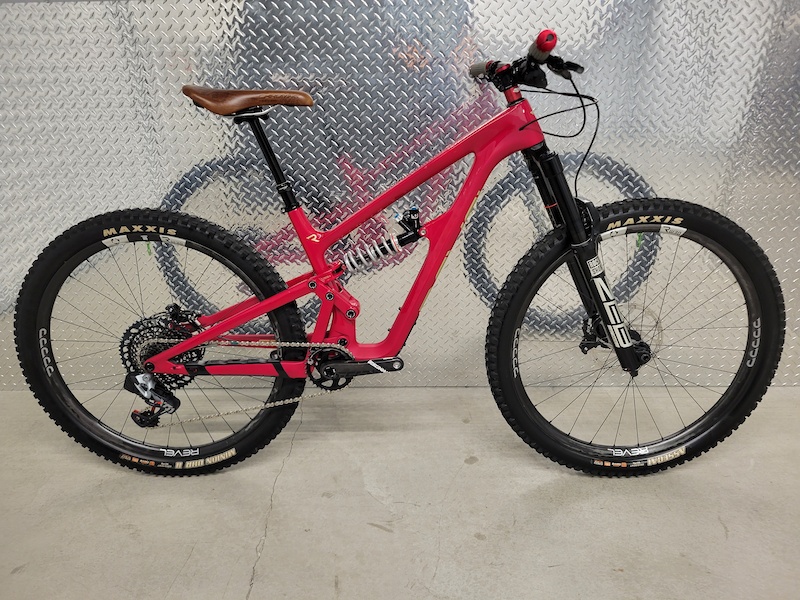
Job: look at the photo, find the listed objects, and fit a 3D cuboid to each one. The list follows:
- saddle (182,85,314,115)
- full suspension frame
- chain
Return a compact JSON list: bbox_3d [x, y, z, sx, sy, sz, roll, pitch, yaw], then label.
[{"bbox_3d":[-0.334,-0.448,1.349,0.282,0.065,0.144,-1,19,1],"label":"saddle"},{"bbox_3d":[-0.021,-0.138,1.449,1.227,0.662,0.190,-1,19,1],"label":"full suspension frame"},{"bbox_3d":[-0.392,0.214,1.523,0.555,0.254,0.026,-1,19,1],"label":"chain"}]

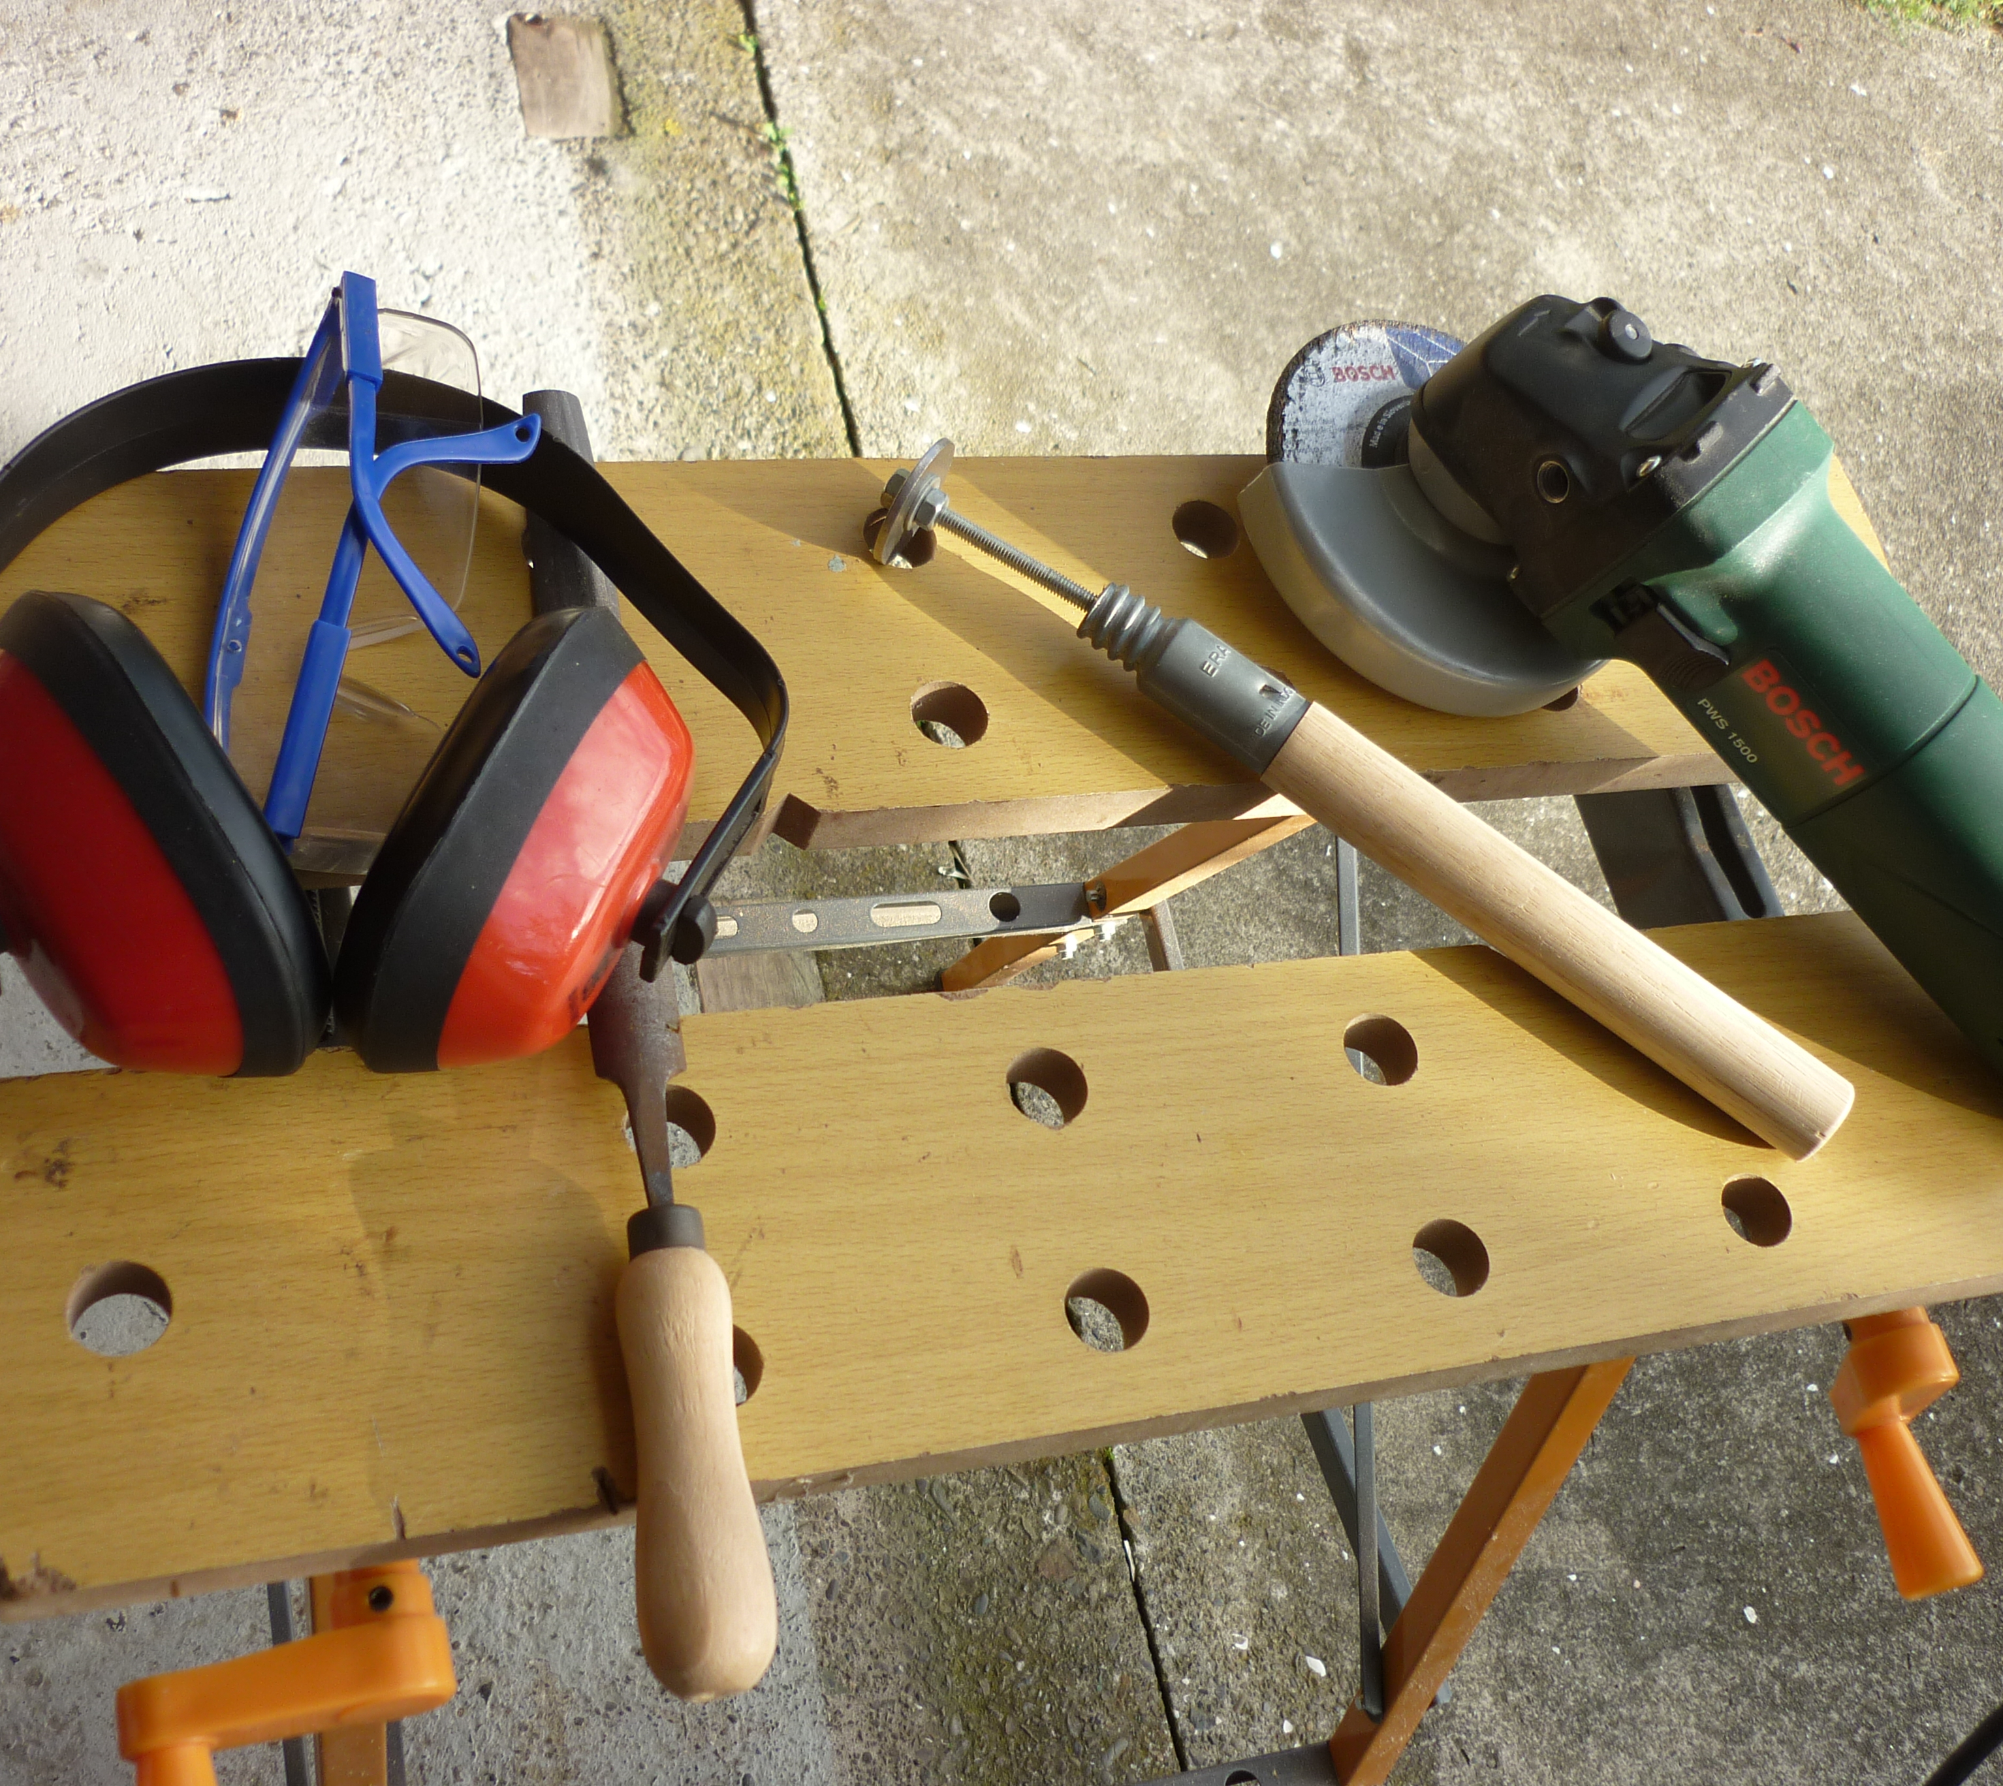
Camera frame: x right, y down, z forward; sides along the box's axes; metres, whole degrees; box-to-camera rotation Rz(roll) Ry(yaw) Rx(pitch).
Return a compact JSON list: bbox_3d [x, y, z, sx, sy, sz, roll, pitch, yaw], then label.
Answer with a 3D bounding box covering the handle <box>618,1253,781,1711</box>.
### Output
[{"bbox_3d":[-0.063,0.114,0.456,0.027,0.027,0.092,1,59,-17],"label":"handle"}]

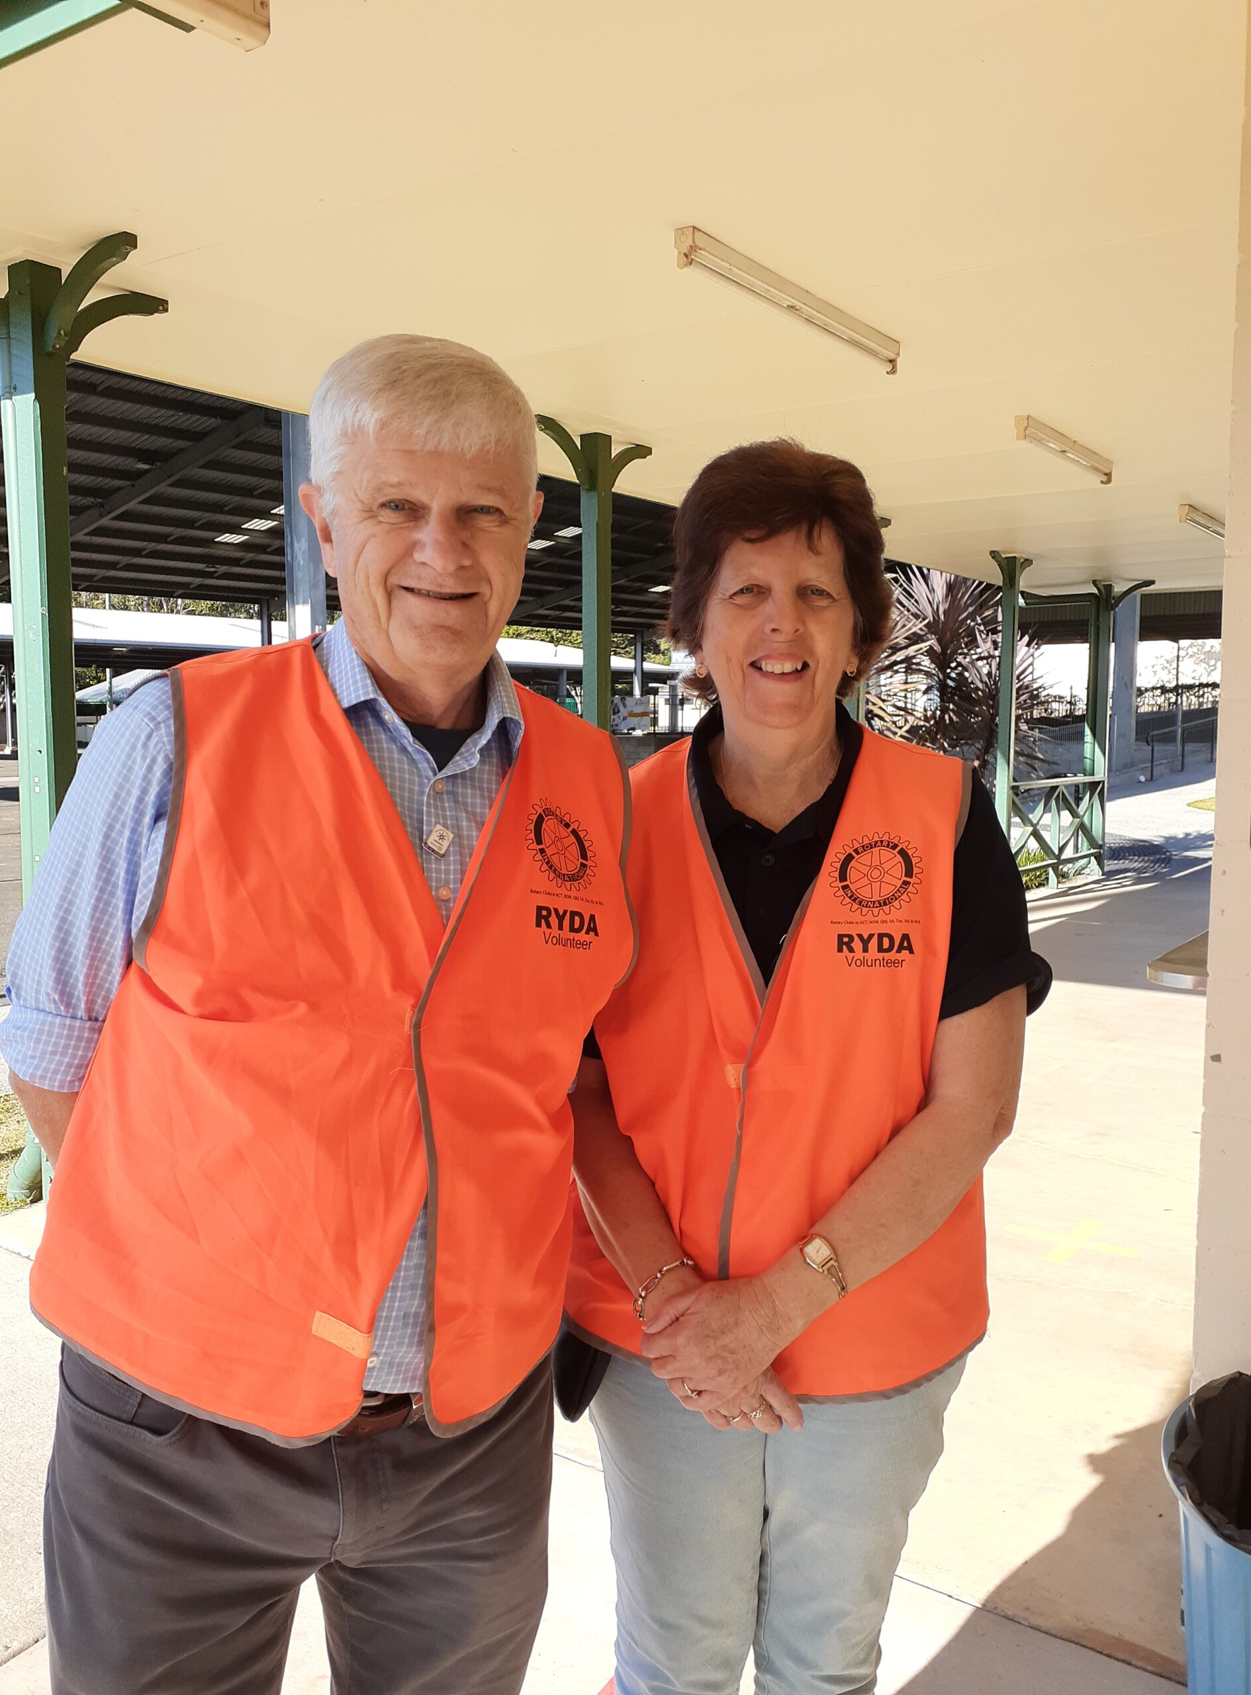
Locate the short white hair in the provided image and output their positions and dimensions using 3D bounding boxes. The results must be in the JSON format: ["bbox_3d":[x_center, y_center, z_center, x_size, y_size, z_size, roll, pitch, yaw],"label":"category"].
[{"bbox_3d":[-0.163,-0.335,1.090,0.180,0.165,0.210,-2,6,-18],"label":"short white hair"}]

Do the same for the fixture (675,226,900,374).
[{"bbox_3d":[0.518,-1.573,3.881,0.052,0.100,1.230,4,7,36],"label":"fixture"}]

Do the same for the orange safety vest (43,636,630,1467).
[{"bbox_3d":[-0.240,0.138,1.160,0.500,0.640,0.330,-3,6,-28],"label":"orange safety vest"}]

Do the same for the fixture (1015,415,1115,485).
[{"bbox_3d":[1.981,-1.762,5.910,0.052,0.100,1.230,4,7,36],"label":"fixture"}]

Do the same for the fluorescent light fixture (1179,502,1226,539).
[{"bbox_3d":[3.587,-1.967,8.123,0.052,0.100,1.230,4,7,36],"label":"fluorescent light fixture"}]

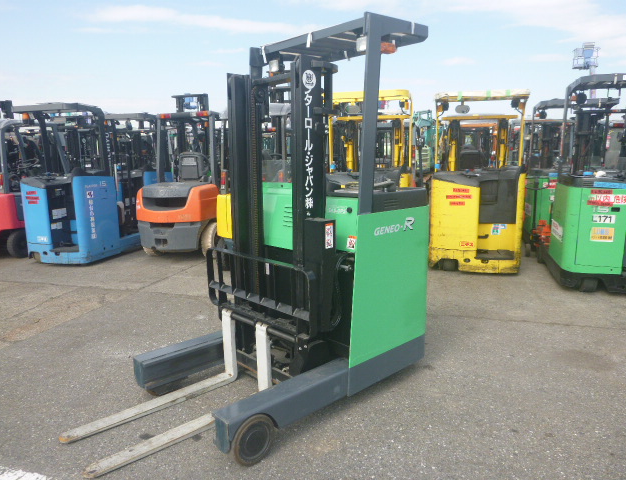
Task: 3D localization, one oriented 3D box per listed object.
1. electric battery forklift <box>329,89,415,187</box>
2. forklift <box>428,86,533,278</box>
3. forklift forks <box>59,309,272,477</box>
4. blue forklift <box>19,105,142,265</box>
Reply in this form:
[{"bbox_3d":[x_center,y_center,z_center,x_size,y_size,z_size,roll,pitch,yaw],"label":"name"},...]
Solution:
[{"bbox_3d":[0.891,-0.788,6.813,1.130,2.270,2.000,2,10,13],"label":"electric battery forklift"},{"bbox_3d":[2.361,-0.772,6.724,1.130,2.270,2.000,3,10,16],"label":"forklift"},{"bbox_3d":[-0.785,0.796,2.605,1.080,0.520,0.480,-9,13,-44],"label":"forklift forks"},{"bbox_3d":[-3.439,-0.887,7.375,1.130,2.270,2.000,2,10,14],"label":"blue forklift"}]

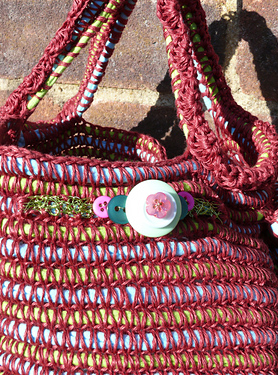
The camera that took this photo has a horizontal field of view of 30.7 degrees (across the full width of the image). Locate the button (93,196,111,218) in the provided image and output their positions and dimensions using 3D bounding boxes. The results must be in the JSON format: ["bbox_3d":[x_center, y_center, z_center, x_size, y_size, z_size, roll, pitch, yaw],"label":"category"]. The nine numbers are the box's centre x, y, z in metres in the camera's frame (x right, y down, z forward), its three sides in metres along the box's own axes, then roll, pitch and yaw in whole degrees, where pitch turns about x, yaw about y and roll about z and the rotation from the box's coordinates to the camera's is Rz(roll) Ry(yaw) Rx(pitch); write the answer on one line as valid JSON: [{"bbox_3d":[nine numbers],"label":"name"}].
[{"bbox_3d":[-0.019,0.011,0.272,0.012,0.012,0.003,-3,4,-3],"label":"button"}]

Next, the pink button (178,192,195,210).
[{"bbox_3d":[0.026,0.008,0.290,0.011,0.011,0.003,-9,6,-19],"label":"pink button"}]

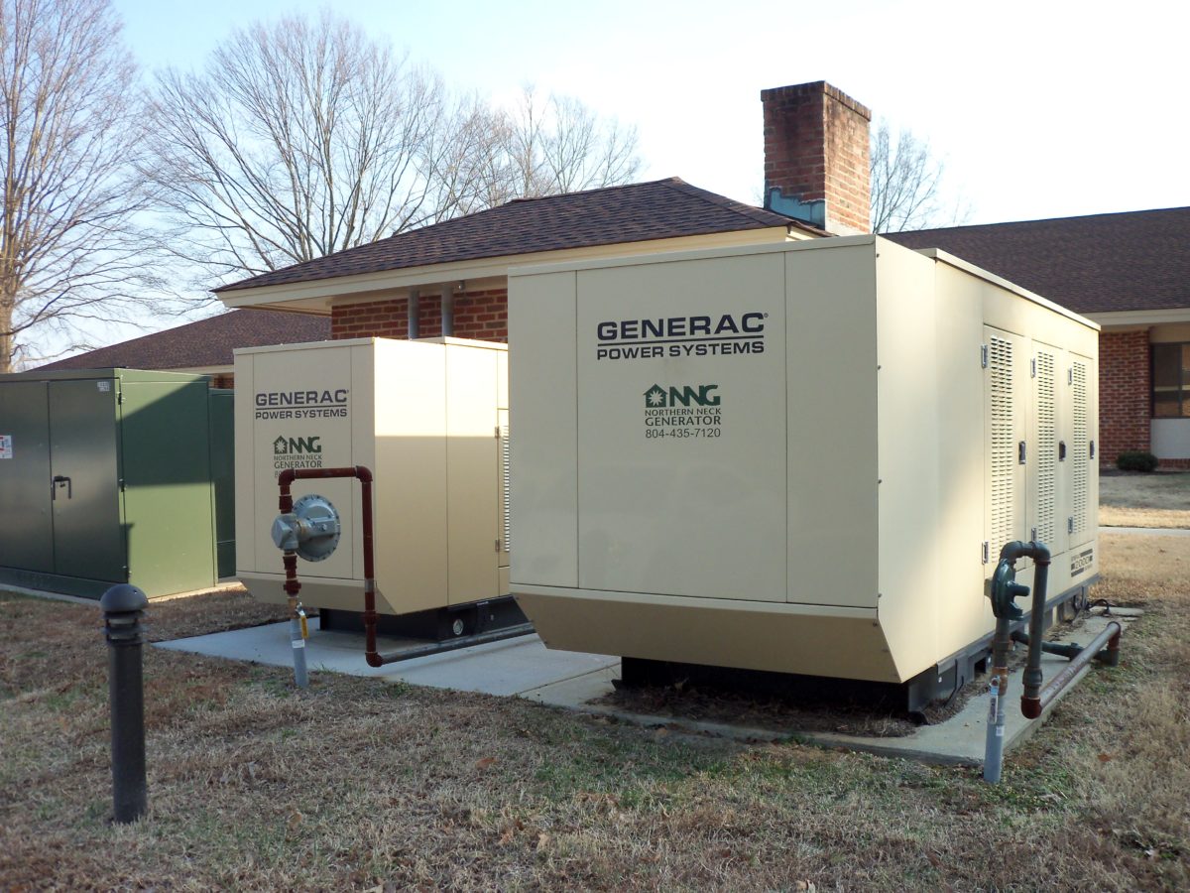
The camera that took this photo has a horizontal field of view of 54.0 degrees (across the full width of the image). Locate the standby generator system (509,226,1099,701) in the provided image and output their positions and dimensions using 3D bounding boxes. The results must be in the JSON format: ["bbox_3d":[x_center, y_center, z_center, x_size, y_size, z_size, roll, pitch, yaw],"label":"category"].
[{"bbox_3d":[1.470,0.111,6.196,1.530,1.798,4.376,0,0,32],"label":"standby generator system"}]

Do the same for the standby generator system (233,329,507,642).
[{"bbox_3d":[-0.879,0.231,7.450,1.070,1.681,2.650,0,0,32],"label":"standby generator system"}]

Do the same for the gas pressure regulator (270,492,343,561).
[{"bbox_3d":[-1.377,0.385,5.560,0.260,0.320,0.370,0,0,43],"label":"gas pressure regulator"}]

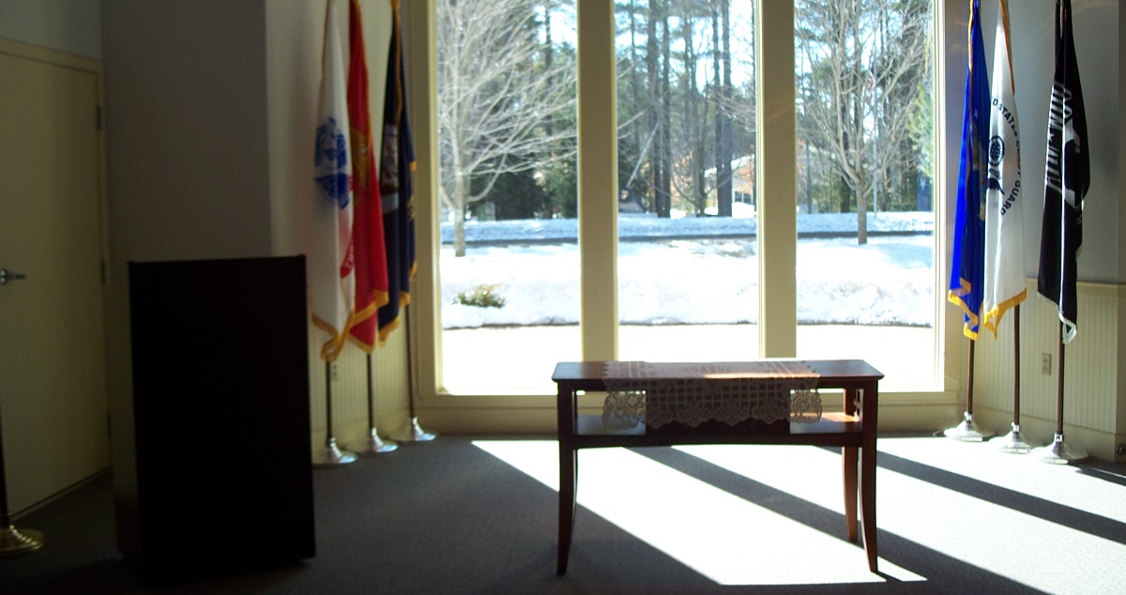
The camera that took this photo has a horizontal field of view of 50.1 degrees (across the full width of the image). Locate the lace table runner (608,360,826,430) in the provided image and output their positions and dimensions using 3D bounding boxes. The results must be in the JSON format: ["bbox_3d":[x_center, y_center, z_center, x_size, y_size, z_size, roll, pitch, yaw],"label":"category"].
[{"bbox_3d":[0.556,0.368,4.646,0.830,0.190,0.440,-1,5,2],"label":"lace table runner"}]

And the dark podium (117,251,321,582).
[{"bbox_3d":[-1.373,0.428,4.704,0.645,1.175,0.470,-3,5,-29],"label":"dark podium"}]

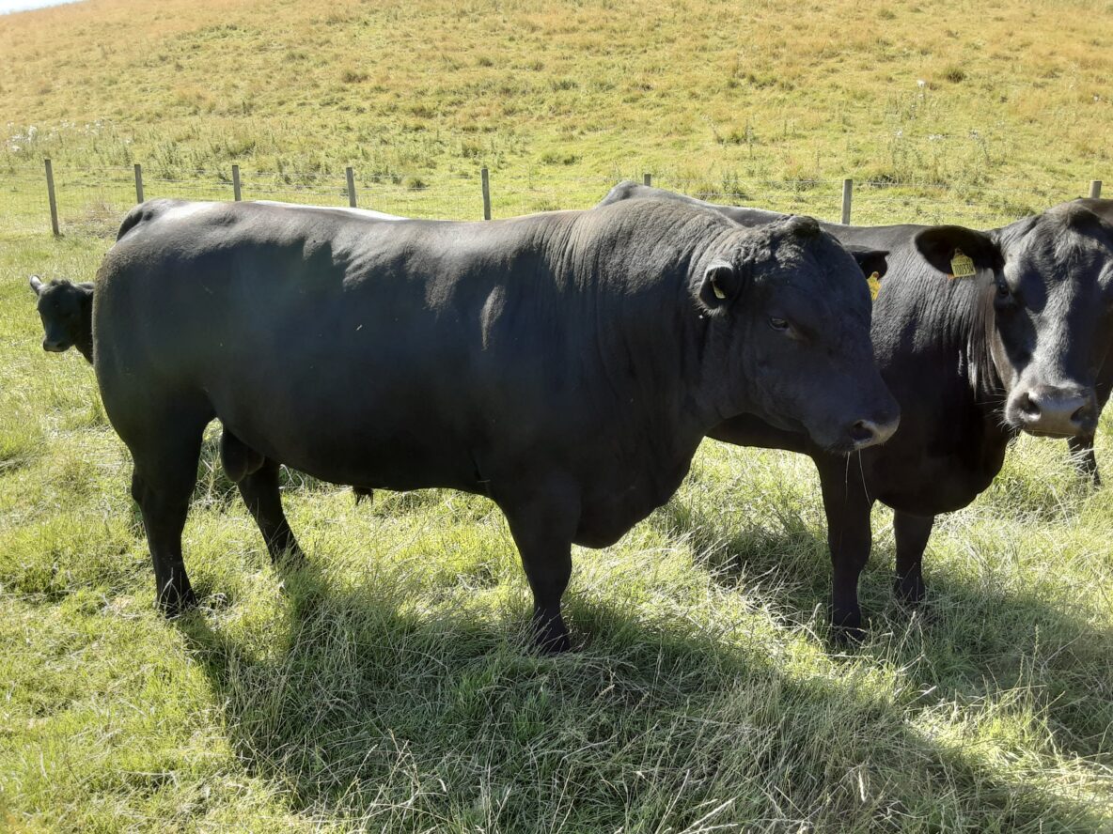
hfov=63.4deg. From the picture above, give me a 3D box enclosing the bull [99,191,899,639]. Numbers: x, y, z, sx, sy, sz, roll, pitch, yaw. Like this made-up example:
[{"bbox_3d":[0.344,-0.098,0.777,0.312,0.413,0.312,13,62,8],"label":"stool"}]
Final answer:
[{"bbox_3d":[-0.215,0.015,3.025,2.550,1.450,0.780,2,15,12],"label":"bull"}]

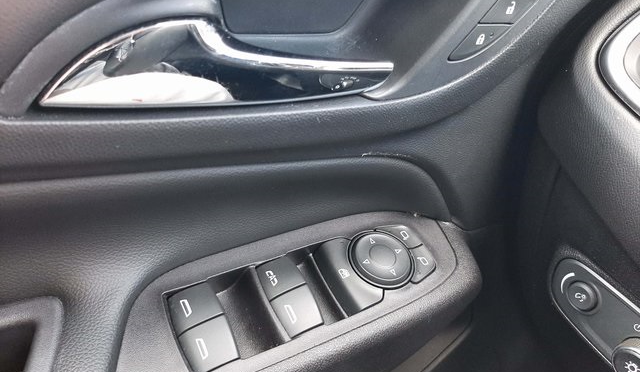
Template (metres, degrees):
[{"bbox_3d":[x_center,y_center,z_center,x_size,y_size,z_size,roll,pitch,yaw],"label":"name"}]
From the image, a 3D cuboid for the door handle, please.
[{"bbox_3d":[-0.034,-0.062,0.241,0.190,0.046,0.032,-9,47,-35],"label":"door handle"}]

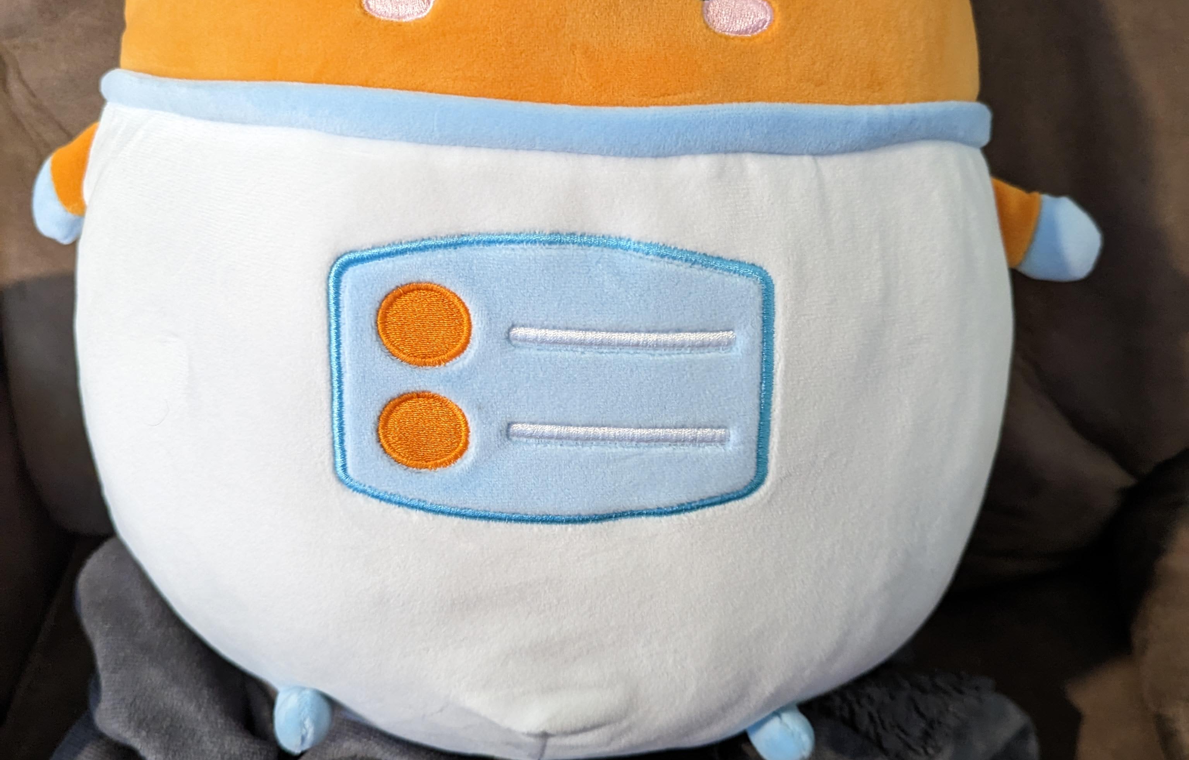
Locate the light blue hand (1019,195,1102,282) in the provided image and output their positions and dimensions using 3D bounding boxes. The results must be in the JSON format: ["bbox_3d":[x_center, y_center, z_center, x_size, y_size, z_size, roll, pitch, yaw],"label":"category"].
[{"bbox_3d":[0.175,-0.053,0.412,0.031,0.033,0.026,2,17,-3],"label":"light blue hand"}]

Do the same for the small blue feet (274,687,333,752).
[{"bbox_3d":[-0.106,0.123,0.398,0.023,0.026,0.025,2,17,-3],"label":"small blue feet"}]

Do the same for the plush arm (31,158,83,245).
[{"bbox_3d":[-0.196,-0.065,0.402,0.023,0.033,0.026,2,17,-3],"label":"plush arm"}]

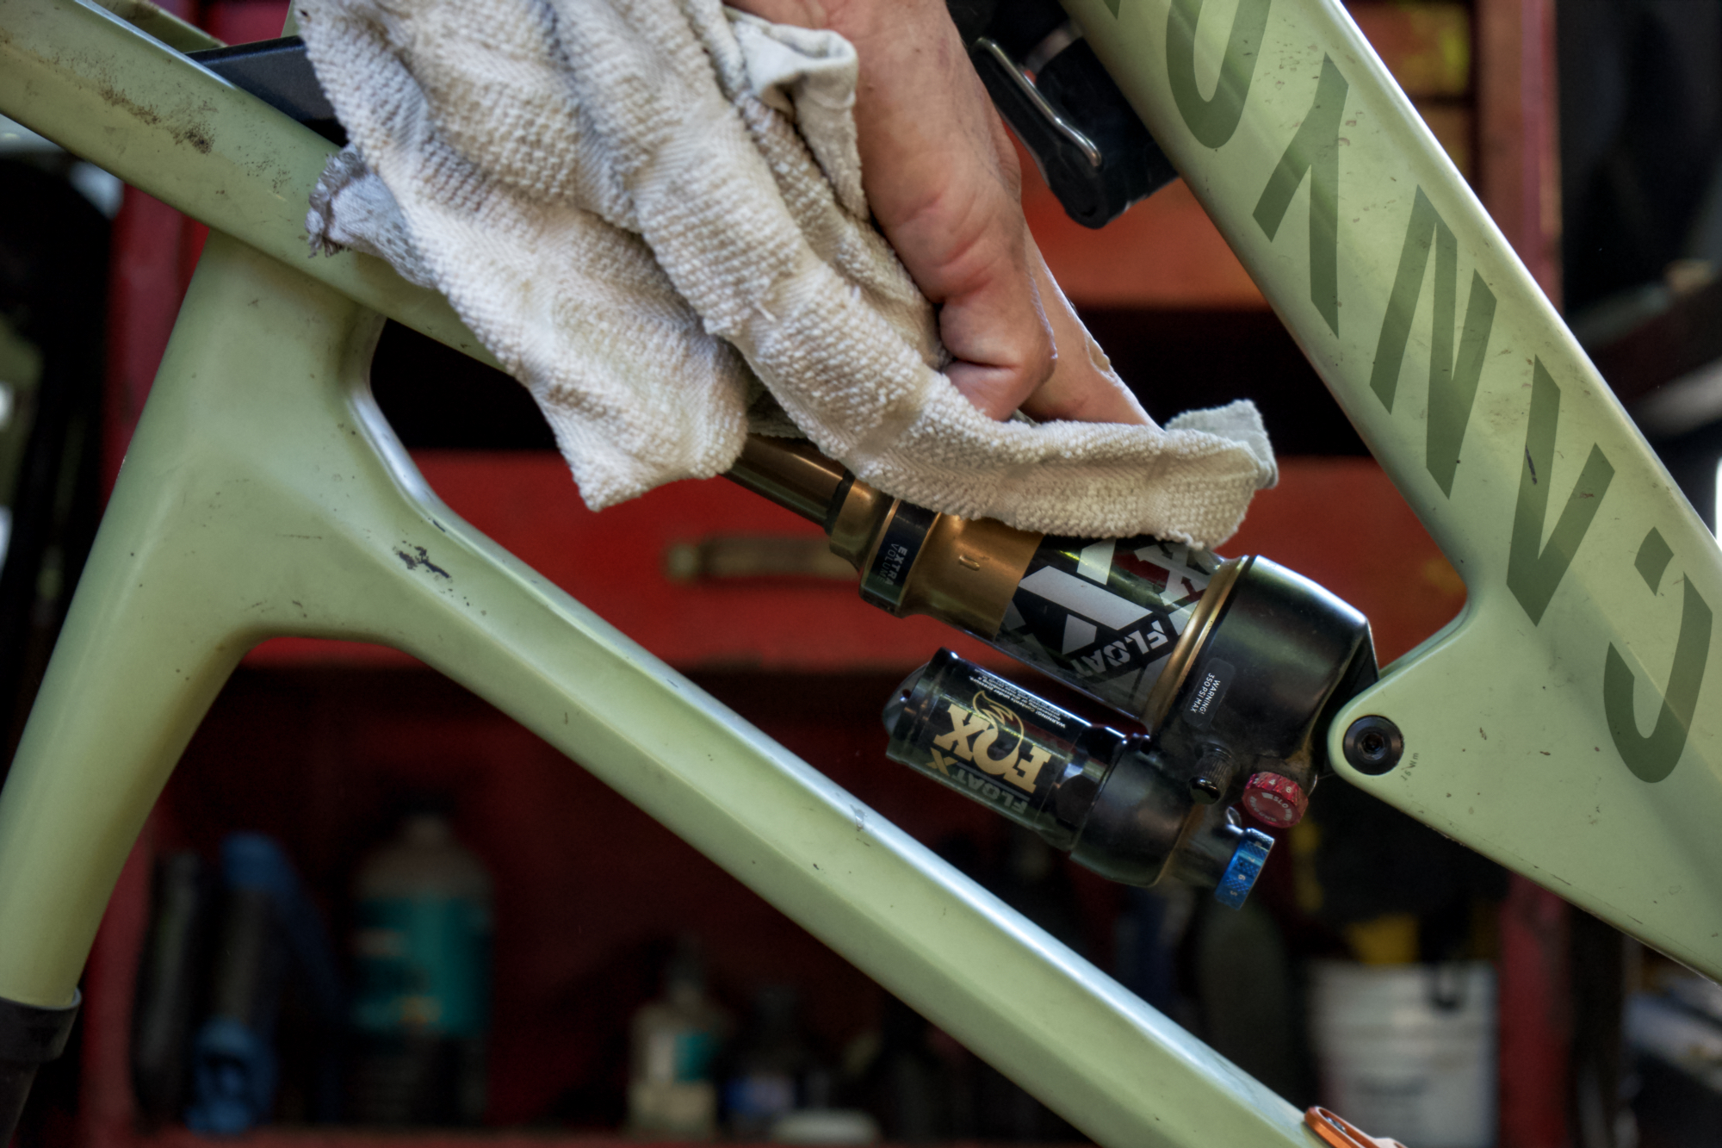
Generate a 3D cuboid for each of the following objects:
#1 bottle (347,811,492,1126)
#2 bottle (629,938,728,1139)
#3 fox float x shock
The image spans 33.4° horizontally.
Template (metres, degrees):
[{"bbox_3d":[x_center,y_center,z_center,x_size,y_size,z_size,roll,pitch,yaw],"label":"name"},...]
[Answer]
[{"bbox_3d":[-0.249,0.221,1.620,0.078,0.183,0.078,0,-3,0],"label":"bottle"},{"bbox_3d":[-0.102,0.256,1.590,0.050,0.108,0.050,1,-3,-6],"label":"bottle"},{"bbox_3d":[0.027,0.006,0.768,0.240,0.089,0.056,26,0,7],"label":"fox float x shock"}]

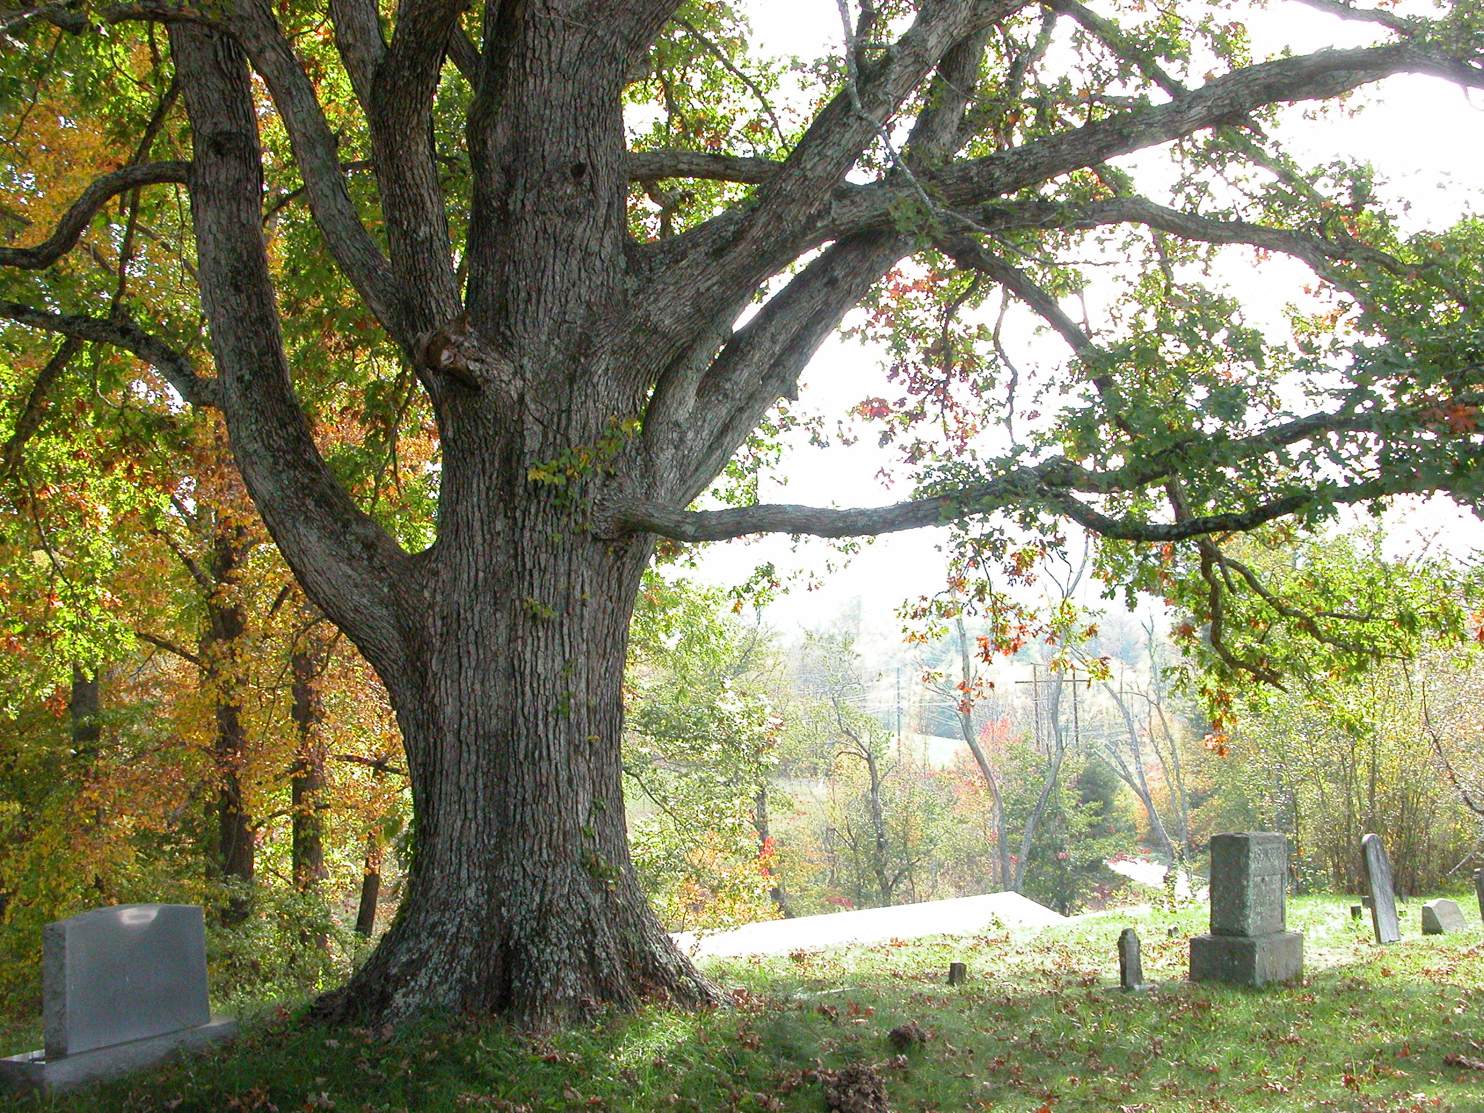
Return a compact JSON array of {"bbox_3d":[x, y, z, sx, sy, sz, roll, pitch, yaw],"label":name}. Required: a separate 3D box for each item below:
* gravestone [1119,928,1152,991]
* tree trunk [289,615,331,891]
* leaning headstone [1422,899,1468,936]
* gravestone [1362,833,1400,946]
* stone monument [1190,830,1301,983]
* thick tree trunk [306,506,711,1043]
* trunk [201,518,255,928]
[{"bbox_3d":[2.654,2.737,12.250,0.070,0.420,0.240,-7,-9,37],"label":"gravestone"},{"bbox_3d":[-4.797,2.196,20.000,0.410,3.000,0.400,0,-6,0],"label":"tree trunk"},{"bbox_3d":[6.142,3.149,15.700,0.200,0.280,0.520,-5,-8,39],"label":"leaning headstone"},{"bbox_3d":[5.323,2.753,14.950,0.070,0.900,0.450,-12,-12,36],"label":"gravestone"},{"bbox_3d":[3.587,2.484,12.750,0.470,1.000,0.880,-3,-8,37],"label":"stone monument"},{"bbox_3d":[-1.379,1.255,11.300,2.400,3.150,2.150,0,-6,0],"label":"thick tree trunk"},{"bbox_3d":[-5.692,1.874,20.000,0.420,4.600,0.420,-4,-6,0],"label":"trunk"}]

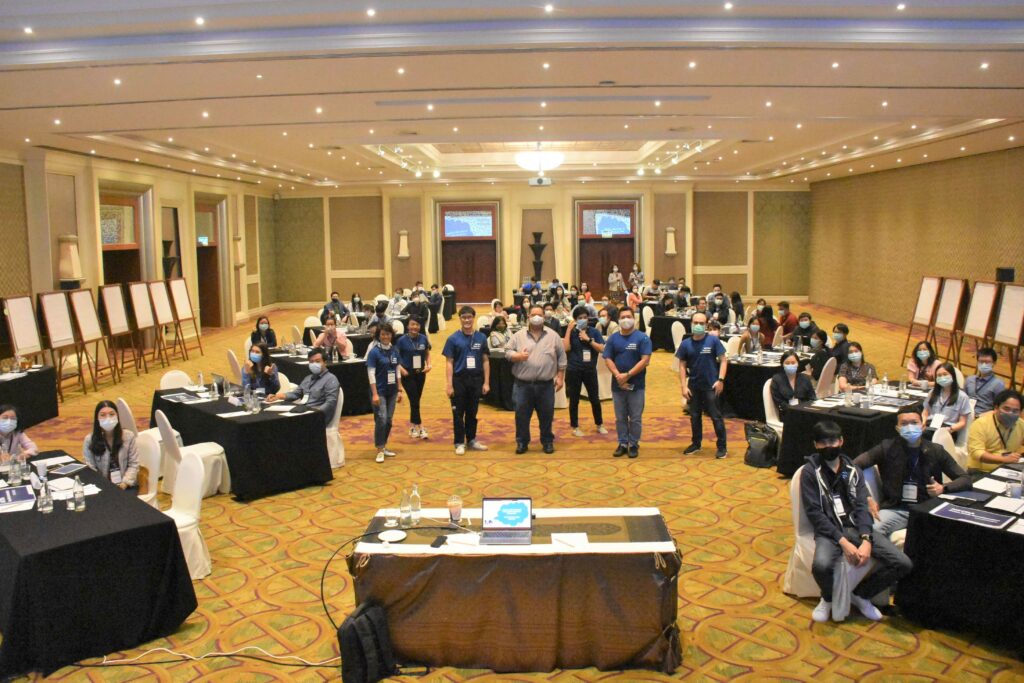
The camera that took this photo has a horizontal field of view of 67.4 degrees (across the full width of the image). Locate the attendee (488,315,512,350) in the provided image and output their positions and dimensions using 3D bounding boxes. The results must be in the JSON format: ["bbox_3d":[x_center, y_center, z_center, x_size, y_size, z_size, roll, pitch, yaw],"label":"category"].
[{"bbox_3d":[-0.130,0.218,12.663,0.520,1.240,0.750,-5,9,-27],"label":"attendee"}]

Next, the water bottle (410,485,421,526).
[{"bbox_3d":[-0.624,1.050,4.970,0.066,0.260,0.066,-1,8,0],"label":"water bottle"}]

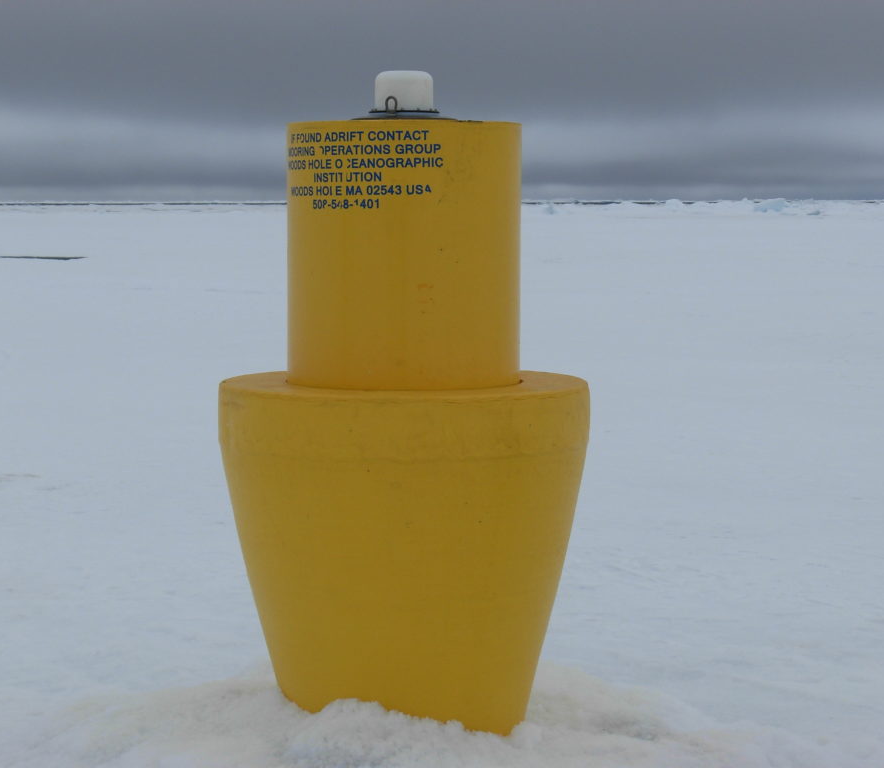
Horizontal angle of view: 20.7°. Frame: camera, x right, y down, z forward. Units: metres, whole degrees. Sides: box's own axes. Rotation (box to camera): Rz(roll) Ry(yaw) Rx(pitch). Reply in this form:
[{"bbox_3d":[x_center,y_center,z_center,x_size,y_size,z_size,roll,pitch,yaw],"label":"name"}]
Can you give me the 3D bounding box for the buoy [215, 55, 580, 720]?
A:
[{"bbox_3d":[-0.075,0.043,4.930,0.750,1.350,0.750,0,4,0],"label":"buoy"}]

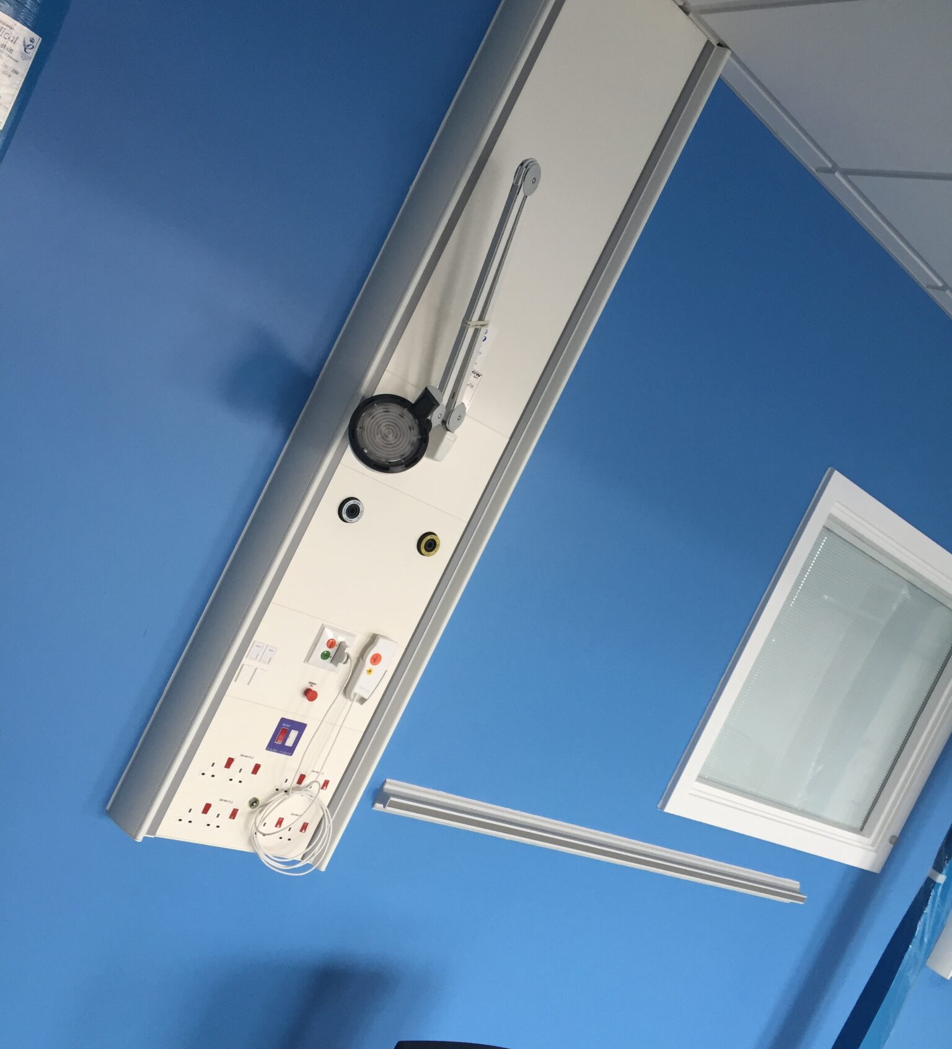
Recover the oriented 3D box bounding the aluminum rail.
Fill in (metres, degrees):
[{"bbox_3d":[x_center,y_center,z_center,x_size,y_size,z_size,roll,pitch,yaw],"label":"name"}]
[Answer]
[{"bbox_3d":[0.433,0.927,2.968,1.797,0.076,0.048,25,2,-38],"label":"aluminum rail"}]

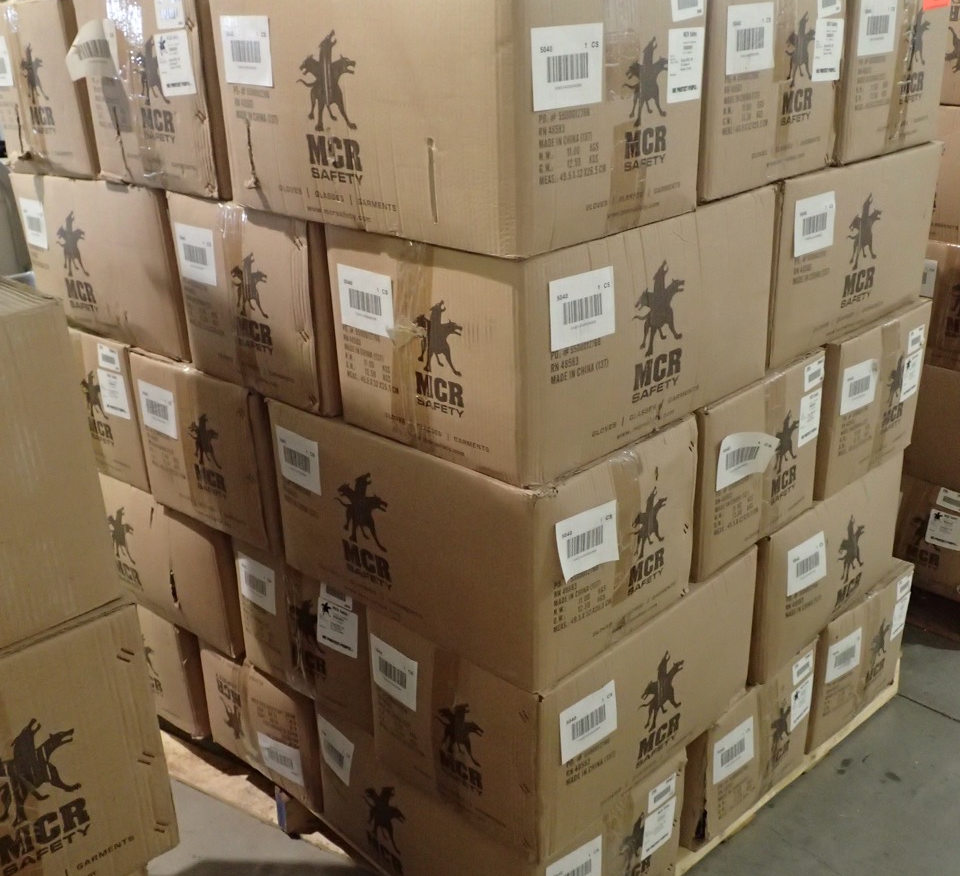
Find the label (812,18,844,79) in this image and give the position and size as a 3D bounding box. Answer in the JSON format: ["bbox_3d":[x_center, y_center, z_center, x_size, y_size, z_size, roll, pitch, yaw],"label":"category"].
[{"bbox_3d":[0.457,-0.508,1.454,0.067,0.076,0.008,-20,28,-38],"label":"label"}]

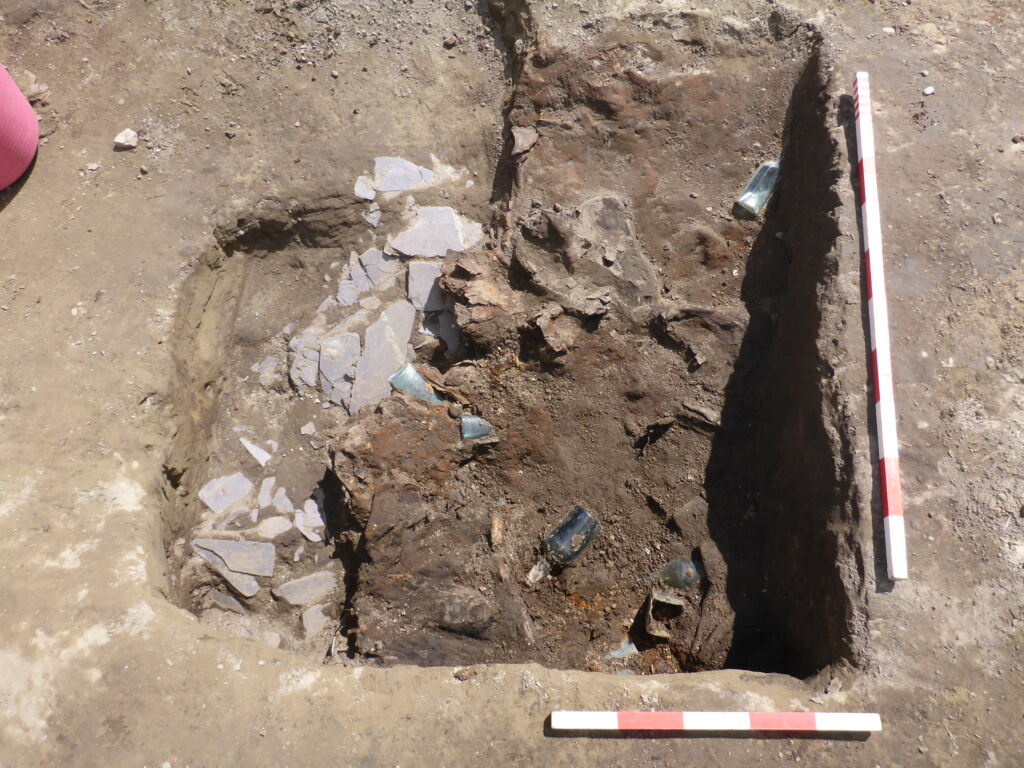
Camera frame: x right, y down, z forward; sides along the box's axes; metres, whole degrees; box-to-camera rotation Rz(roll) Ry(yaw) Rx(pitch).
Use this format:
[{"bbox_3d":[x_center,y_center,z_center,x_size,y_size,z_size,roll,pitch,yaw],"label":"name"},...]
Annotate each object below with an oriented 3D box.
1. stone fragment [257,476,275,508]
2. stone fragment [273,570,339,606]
[{"bbox_3d":[-0.450,0.201,1.520,0.025,0.014,0.059,4,71,0],"label":"stone fragment"},{"bbox_3d":[-0.367,0.372,1.485,0.117,0.020,0.049,-16,71,-6],"label":"stone fragment"}]

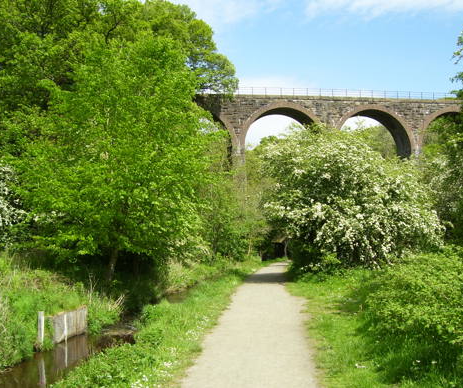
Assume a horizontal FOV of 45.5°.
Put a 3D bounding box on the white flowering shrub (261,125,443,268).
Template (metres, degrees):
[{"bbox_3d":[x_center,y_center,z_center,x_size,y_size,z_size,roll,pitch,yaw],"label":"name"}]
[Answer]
[{"bbox_3d":[4.379,0.109,20.000,6.500,5.200,5.800,0,-3,0],"label":"white flowering shrub"}]

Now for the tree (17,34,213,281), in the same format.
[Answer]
[{"bbox_3d":[-3.610,-1.136,17.200,6.000,7.600,5.400,0,-3,0],"label":"tree"}]

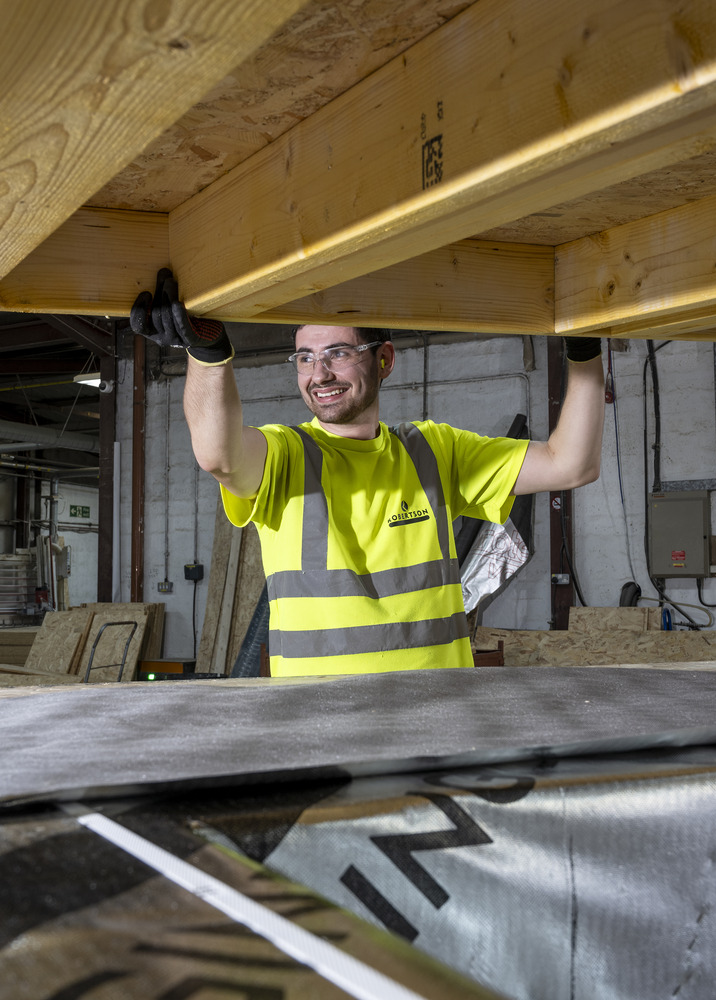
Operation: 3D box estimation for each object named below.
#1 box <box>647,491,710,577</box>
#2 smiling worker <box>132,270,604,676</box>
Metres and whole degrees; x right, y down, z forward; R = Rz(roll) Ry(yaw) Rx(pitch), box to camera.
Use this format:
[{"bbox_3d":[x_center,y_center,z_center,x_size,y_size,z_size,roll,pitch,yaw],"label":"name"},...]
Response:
[{"bbox_3d":[2.372,0.262,8.885,0.423,0.615,0.130,-3,-5,28],"label":"box"},{"bbox_3d":[0.045,0.442,2.340,0.960,1.830,0.460,2,-5,-21],"label":"smiling worker"}]

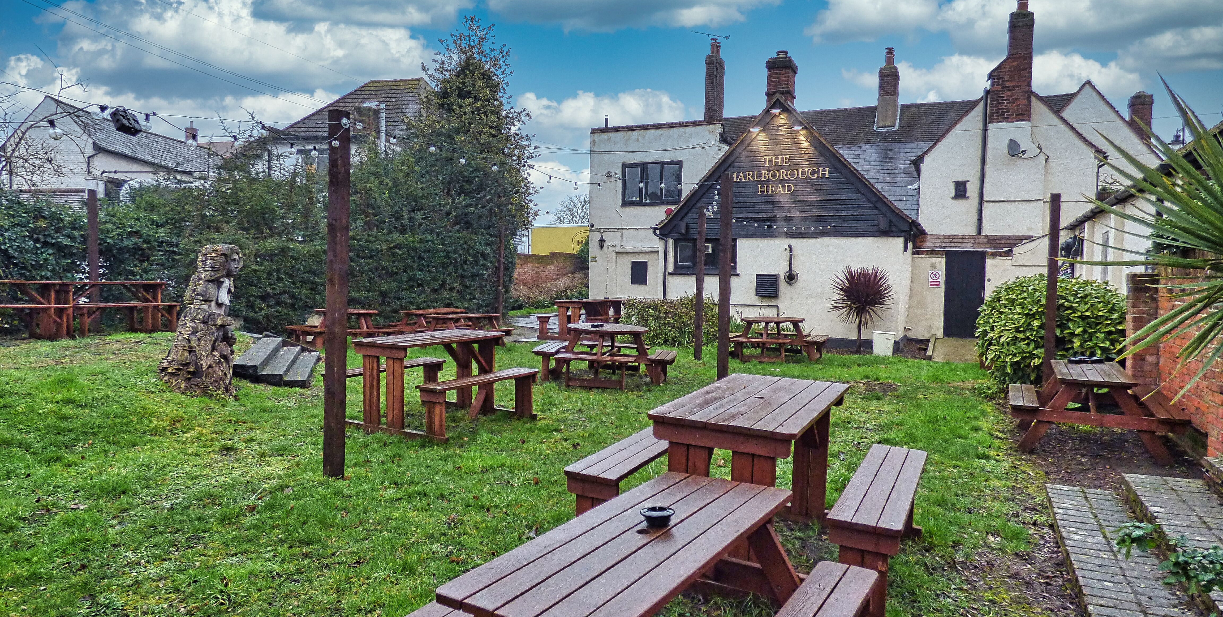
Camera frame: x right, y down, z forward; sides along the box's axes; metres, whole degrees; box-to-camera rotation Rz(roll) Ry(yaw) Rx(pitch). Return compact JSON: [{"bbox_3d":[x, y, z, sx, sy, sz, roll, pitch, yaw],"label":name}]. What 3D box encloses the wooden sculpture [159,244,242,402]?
[{"bbox_3d":[-4.960,0.121,8.548,0.880,1.750,0.720,1,3,11],"label":"wooden sculpture"}]

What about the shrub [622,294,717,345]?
[{"bbox_3d":[1.248,0.295,14.671,1.950,1.100,1.000,2,3,24],"label":"shrub"}]

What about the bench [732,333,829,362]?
[{"bbox_3d":[2.990,0.707,13.135,1.850,0.420,1.900,2,4,24],"label":"bench"}]

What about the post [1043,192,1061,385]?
[{"bbox_3d":[6.019,-0.209,9.624,0.118,2.720,0.118,3,4,29],"label":"post"}]

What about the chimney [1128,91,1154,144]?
[{"bbox_3d":[14.983,-5.368,20.000,0.660,1.500,0.680,2,3,24],"label":"chimney"}]

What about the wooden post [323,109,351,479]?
[{"bbox_3d":[-1.998,-0.088,5.142,0.150,2.660,0.150,1,3,-14],"label":"wooden post"}]

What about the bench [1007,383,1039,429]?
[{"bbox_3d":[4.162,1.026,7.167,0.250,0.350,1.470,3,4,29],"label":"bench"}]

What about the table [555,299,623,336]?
[{"bbox_3d":[-0.523,0.253,15.635,0.790,0.860,1.450,3,4,32],"label":"table"}]

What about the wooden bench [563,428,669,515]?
[{"bbox_3d":[0.230,1.099,4.393,0.330,0.505,1.480,3,4,28],"label":"wooden bench"}]

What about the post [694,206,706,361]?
[{"bbox_3d":[1.542,-0.414,12.381,0.120,2.670,0.120,2,4,17],"label":"post"}]

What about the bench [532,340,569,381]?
[{"bbox_3d":[-0.865,0.771,10.237,0.320,0.425,1.080,1,4,9],"label":"bench"}]

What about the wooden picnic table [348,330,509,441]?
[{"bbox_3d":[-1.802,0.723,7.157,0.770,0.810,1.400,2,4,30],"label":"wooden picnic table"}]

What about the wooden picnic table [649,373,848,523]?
[{"bbox_3d":[0.839,0.948,4.063,0.790,0.865,1.450,3,4,28],"label":"wooden picnic table"}]

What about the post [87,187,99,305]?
[{"bbox_3d":[-9.199,-0.907,12.565,0.150,2.450,0.150,0,3,-17],"label":"post"}]

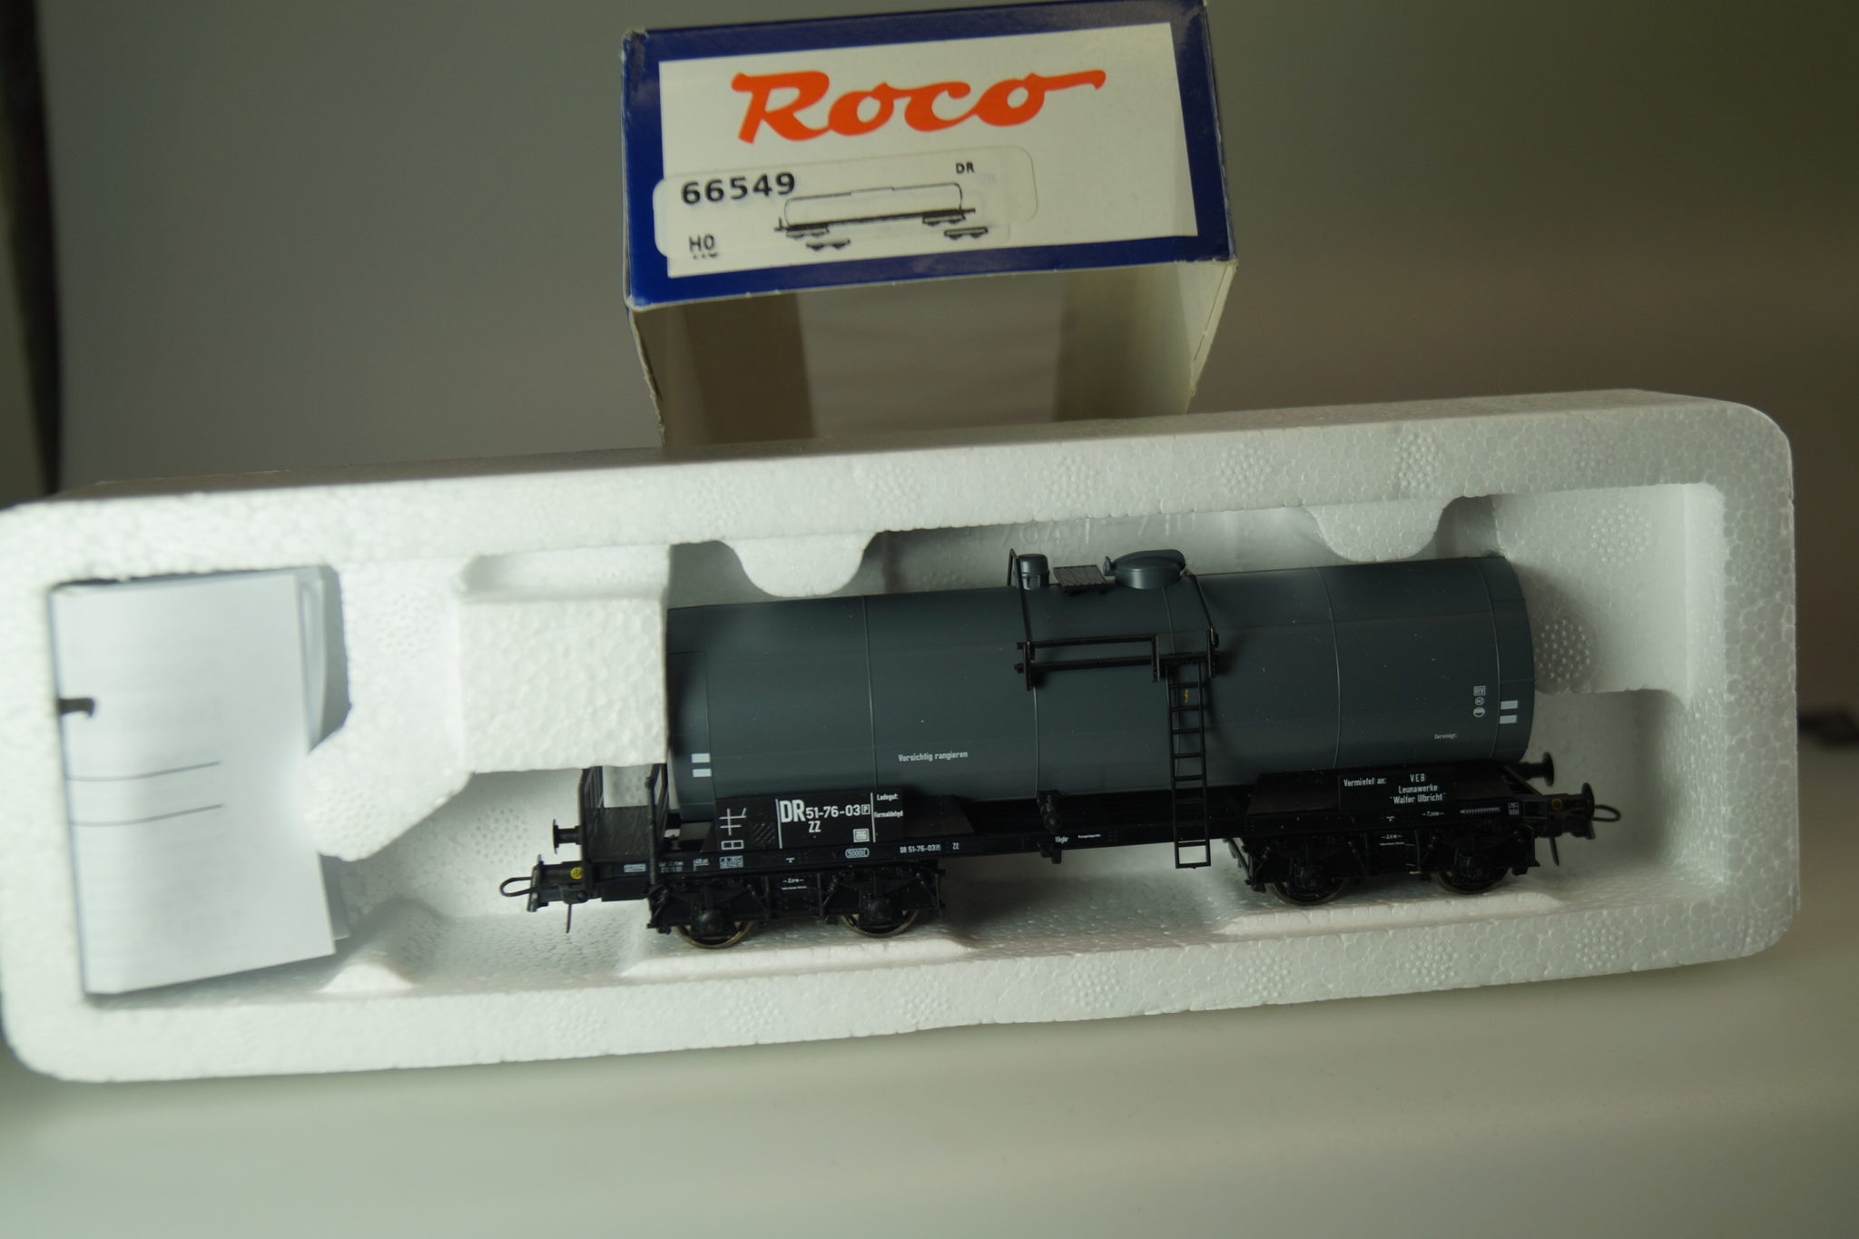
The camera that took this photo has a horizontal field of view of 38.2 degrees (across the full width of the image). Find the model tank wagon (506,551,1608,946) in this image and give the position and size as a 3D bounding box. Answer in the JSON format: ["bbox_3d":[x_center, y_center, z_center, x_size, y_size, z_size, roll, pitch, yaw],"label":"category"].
[{"bbox_3d":[0.018,0.015,0.371,0.157,0.051,0.035,-4,9,-1],"label":"model tank wagon"}]

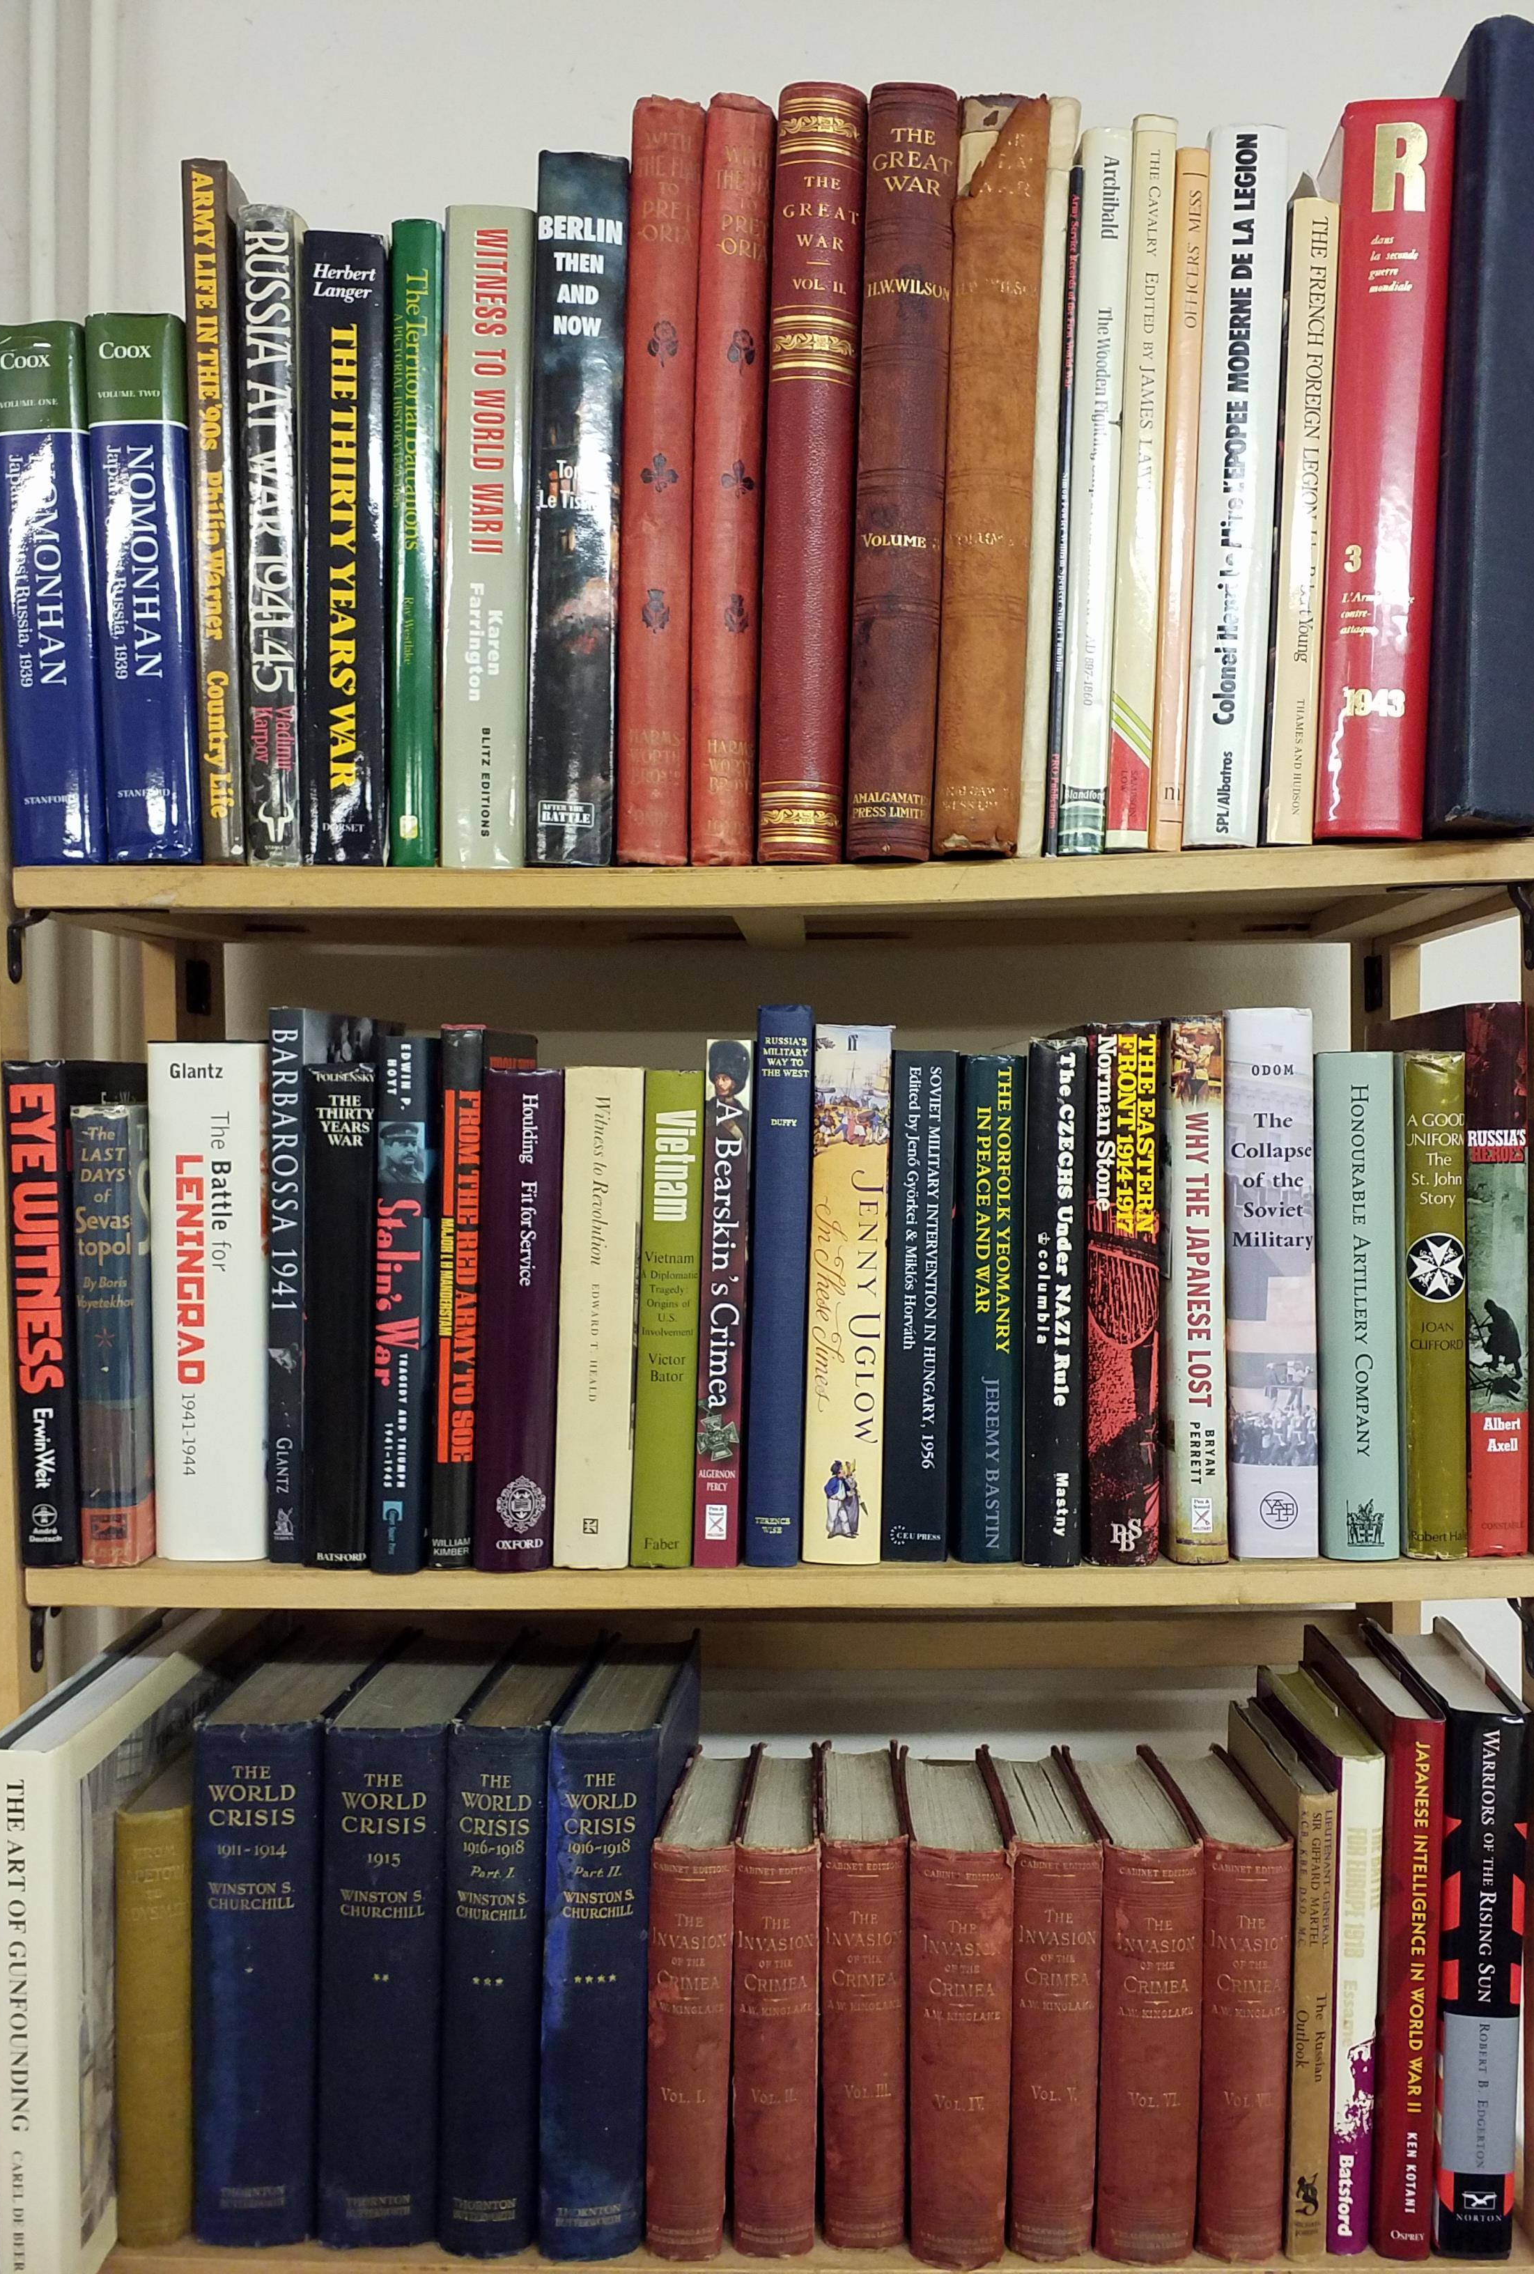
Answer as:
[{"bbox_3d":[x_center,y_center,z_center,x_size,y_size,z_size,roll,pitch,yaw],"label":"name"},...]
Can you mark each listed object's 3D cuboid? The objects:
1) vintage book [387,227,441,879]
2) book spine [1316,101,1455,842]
[{"bbox_3d":[-0.151,-0.262,0.882,0.021,0.279,0.215,0,1,2],"label":"vintage book"},{"bbox_3d":[0.272,-0.293,0.887,0.047,0.315,0.235,2,2,2],"label":"book spine"}]

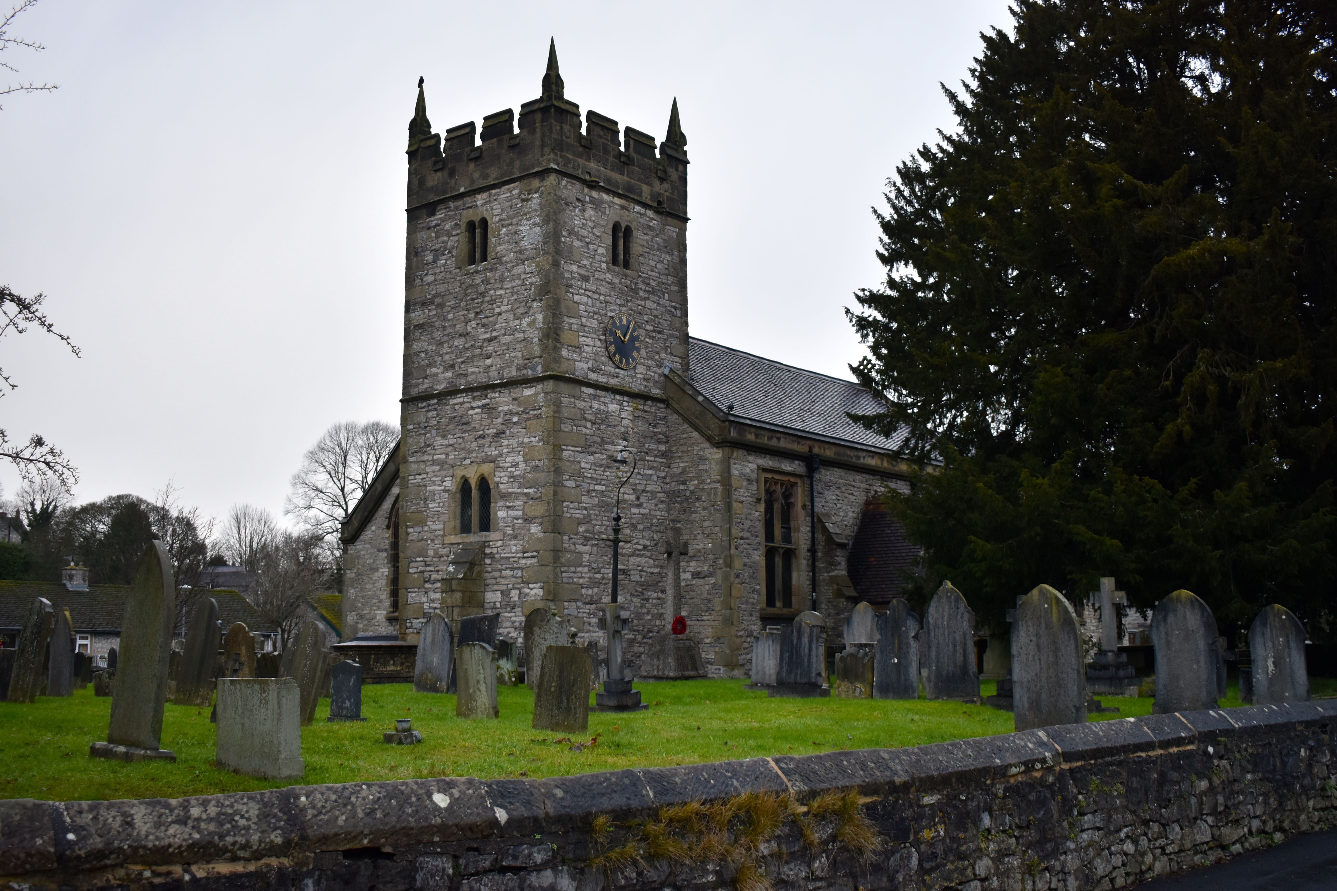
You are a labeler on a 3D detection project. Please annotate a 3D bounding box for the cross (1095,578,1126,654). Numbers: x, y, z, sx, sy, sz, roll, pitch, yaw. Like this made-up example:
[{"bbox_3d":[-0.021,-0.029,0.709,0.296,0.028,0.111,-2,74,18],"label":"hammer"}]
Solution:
[{"bbox_3d":[7.135,2.747,23.500,0.560,1.200,0.180,-7,-11,38],"label":"cross"}]

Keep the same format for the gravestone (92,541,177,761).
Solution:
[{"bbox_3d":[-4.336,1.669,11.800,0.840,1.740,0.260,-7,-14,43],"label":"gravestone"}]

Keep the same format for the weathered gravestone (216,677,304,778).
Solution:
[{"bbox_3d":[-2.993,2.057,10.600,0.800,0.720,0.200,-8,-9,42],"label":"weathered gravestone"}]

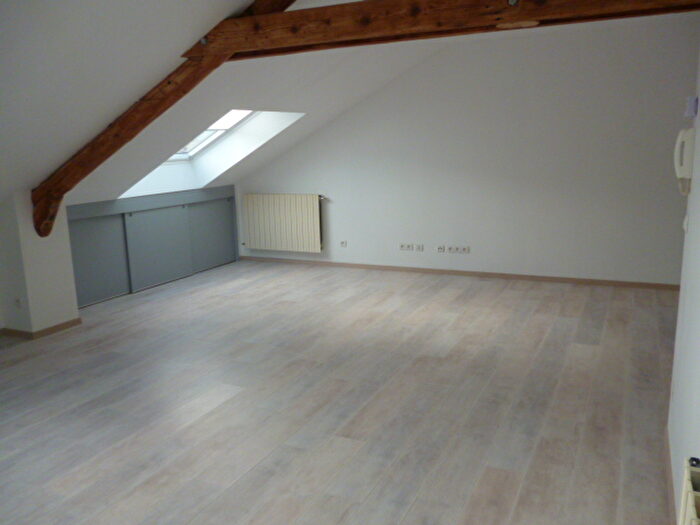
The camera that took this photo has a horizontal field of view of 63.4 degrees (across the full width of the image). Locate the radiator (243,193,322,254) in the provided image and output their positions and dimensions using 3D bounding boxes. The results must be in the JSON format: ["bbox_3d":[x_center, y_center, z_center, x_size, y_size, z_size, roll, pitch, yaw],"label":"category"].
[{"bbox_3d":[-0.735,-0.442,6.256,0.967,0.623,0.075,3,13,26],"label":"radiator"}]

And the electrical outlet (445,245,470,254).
[{"bbox_3d":[1.053,-0.122,5.487,0.225,0.083,0.014,3,13,26],"label":"electrical outlet"}]

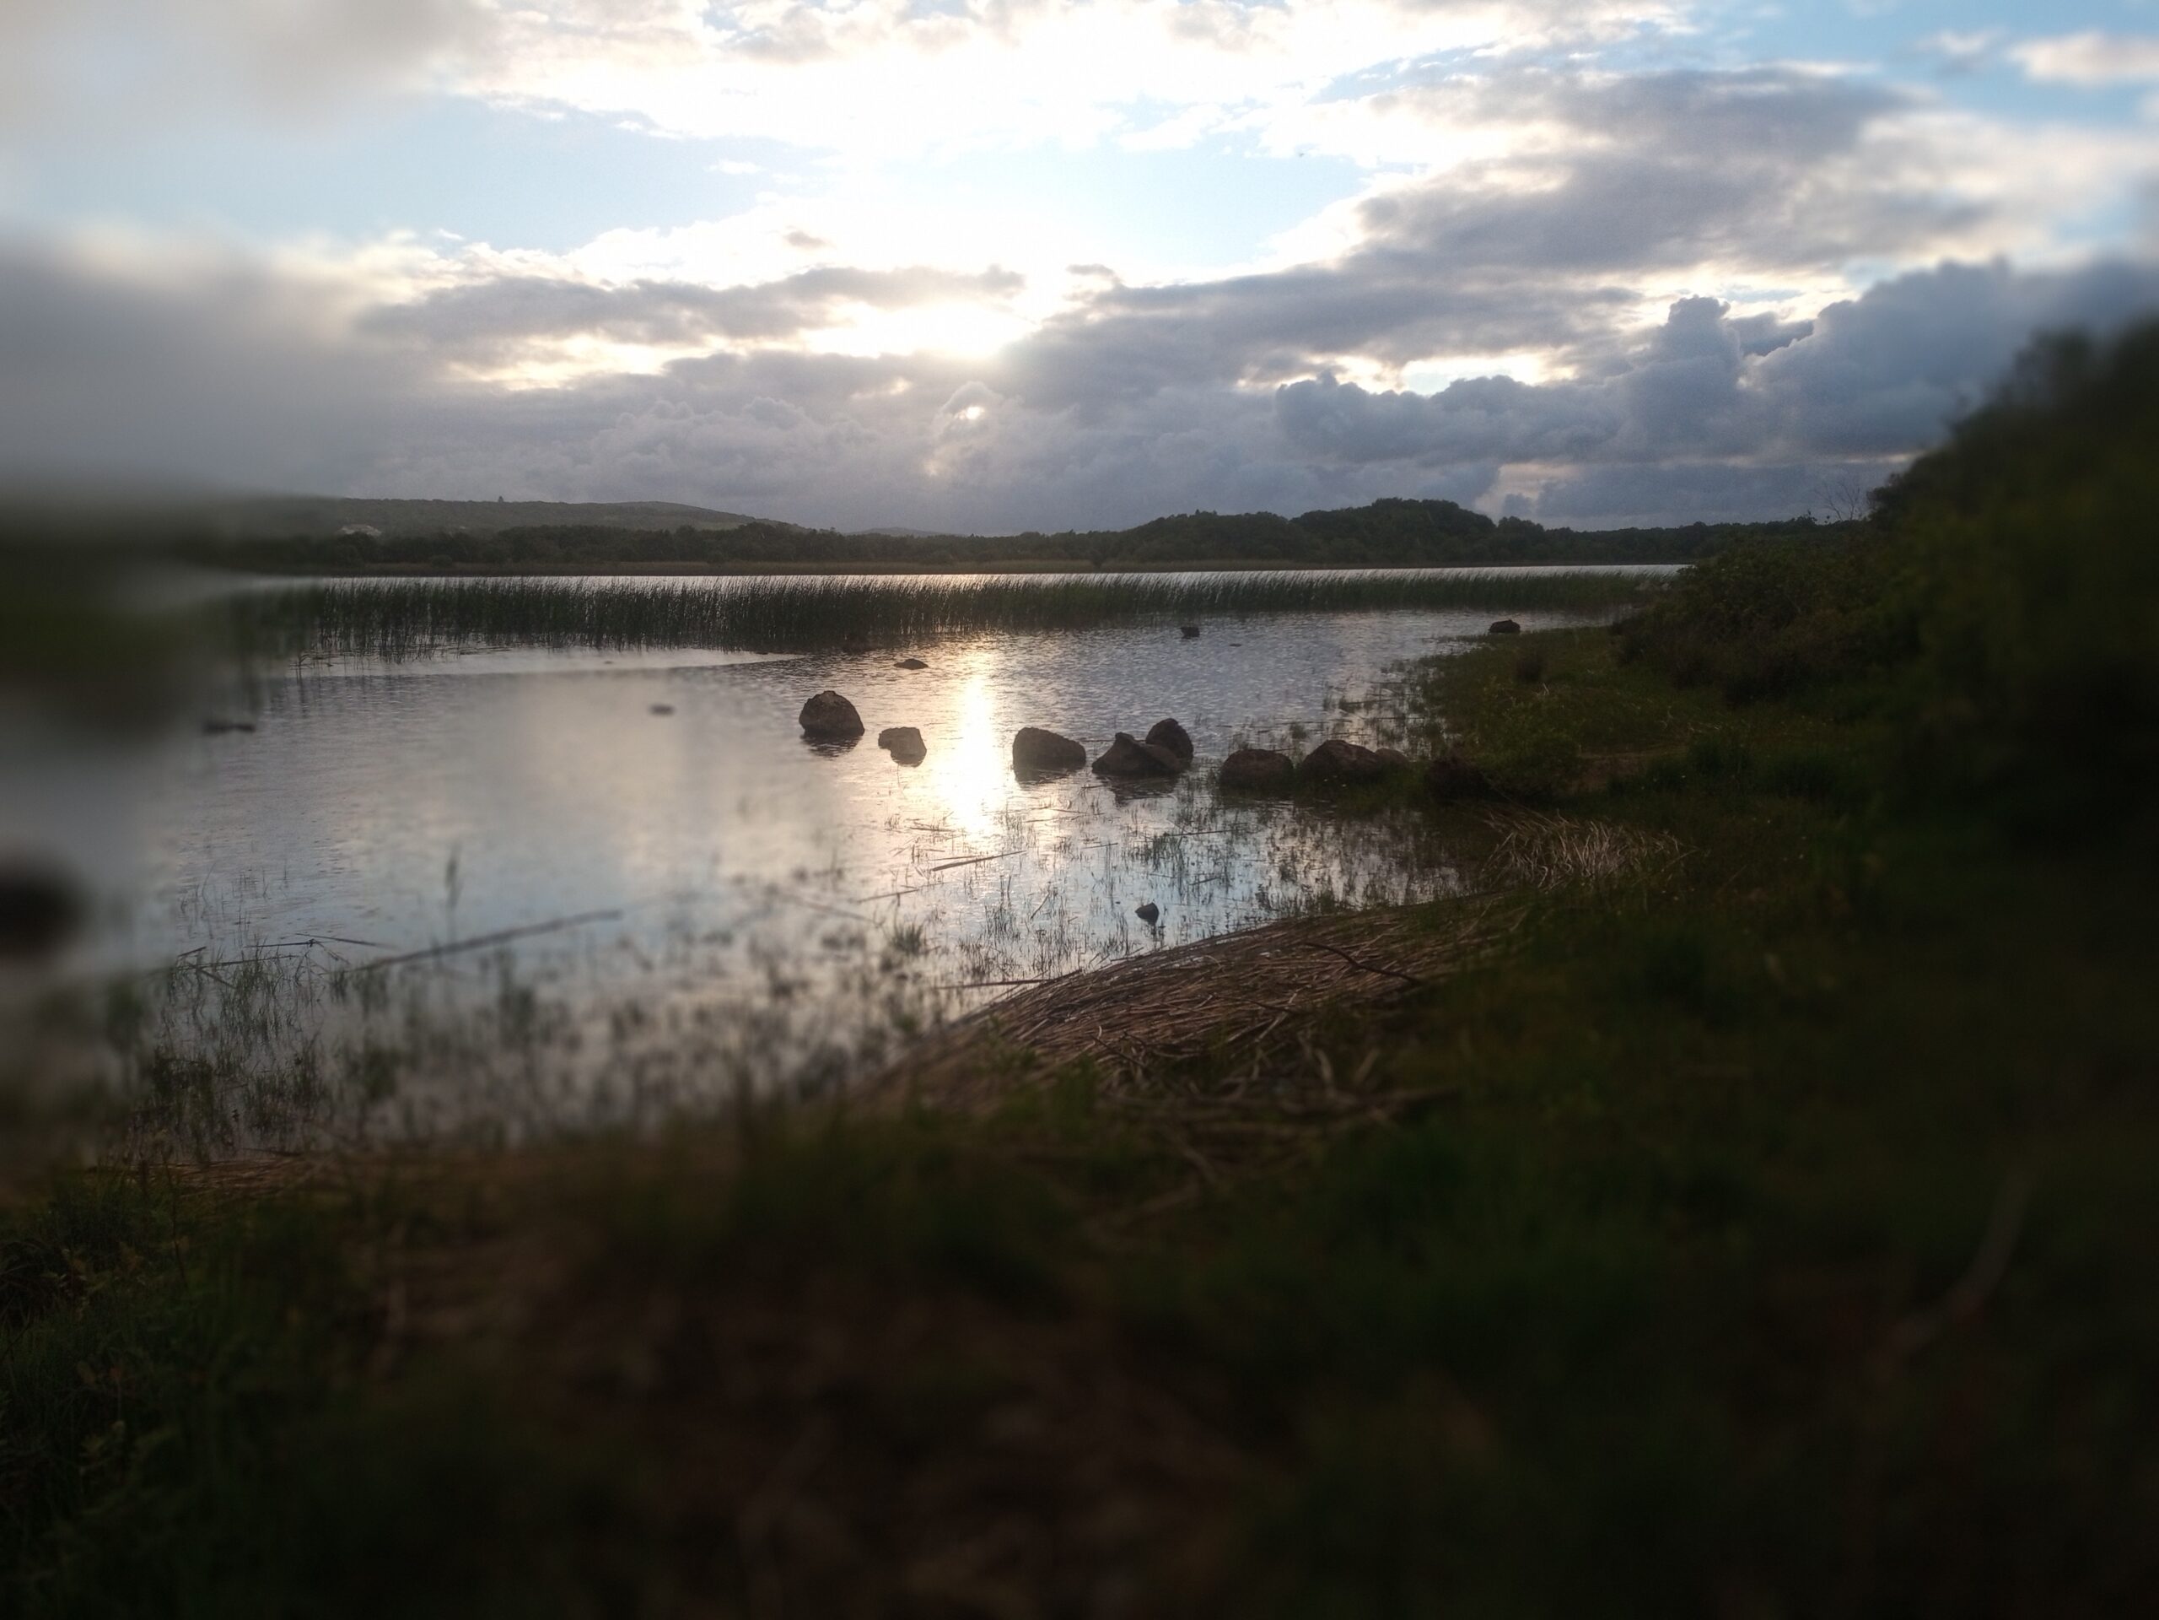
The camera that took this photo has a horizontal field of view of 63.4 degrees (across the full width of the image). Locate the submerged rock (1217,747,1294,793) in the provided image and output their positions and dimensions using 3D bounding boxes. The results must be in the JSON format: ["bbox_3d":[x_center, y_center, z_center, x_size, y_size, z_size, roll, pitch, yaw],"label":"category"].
[{"bbox_3d":[1.493,-0.366,14.633,0.651,0.316,0.512,1,8,6],"label":"submerged rock"}]

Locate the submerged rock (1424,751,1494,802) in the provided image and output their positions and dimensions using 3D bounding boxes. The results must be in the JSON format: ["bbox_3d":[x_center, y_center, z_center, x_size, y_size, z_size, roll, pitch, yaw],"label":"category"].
[{"bbox_3d":[3.032,-0.282,13.894,0.565,0.348,0.445,2,8,12],"label":"submerged rock"}]

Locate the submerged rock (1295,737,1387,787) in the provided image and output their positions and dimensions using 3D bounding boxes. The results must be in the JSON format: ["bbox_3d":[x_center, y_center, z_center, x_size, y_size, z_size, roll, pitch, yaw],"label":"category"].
[{"bbox_3d":[2.238,-0.432,14.876,0.777,0.373,0.609,1,8,9],"label":"submerged rock"}]

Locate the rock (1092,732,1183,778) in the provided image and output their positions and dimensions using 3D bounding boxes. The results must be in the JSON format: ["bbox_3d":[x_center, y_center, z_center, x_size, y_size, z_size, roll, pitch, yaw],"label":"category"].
[{"bbox_3d":[0.527,-0.512,15.577,0.829,0.347,0.649,0,8,2],"label":"rock"}]

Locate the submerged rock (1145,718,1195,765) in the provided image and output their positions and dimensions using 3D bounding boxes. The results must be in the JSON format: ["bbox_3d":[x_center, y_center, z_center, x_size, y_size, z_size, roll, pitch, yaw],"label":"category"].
[{"bbox_3d":[0.841,-0.642,16.256,0.472,0.412,0.373,0,8,3],"label":"submerged rock"}]

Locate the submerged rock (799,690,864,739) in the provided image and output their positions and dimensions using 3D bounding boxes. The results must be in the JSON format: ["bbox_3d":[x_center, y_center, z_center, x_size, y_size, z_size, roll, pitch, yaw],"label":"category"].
[{"bbox_3d":[-2.732,-1.079,19.202,0.725,0.474,0.571,-1,8,-8],"label":"submerged rock"}]

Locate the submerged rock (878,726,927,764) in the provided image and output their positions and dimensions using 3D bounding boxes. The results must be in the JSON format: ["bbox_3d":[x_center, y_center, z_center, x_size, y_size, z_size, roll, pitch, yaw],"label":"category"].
[{"bbox_3d":[-1.650,-0.605,16.319,0.458,0.337,0.362,-1,8,-6],"label":"submerged rock"}]

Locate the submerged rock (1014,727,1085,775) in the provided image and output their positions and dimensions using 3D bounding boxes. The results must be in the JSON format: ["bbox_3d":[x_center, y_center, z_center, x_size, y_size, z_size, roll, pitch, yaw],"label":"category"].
[{"bbox_3d":[-0.271,-0.575,15.974,0.680,0.364,0.535,0,8,-1],"label":"submerged rock"}]

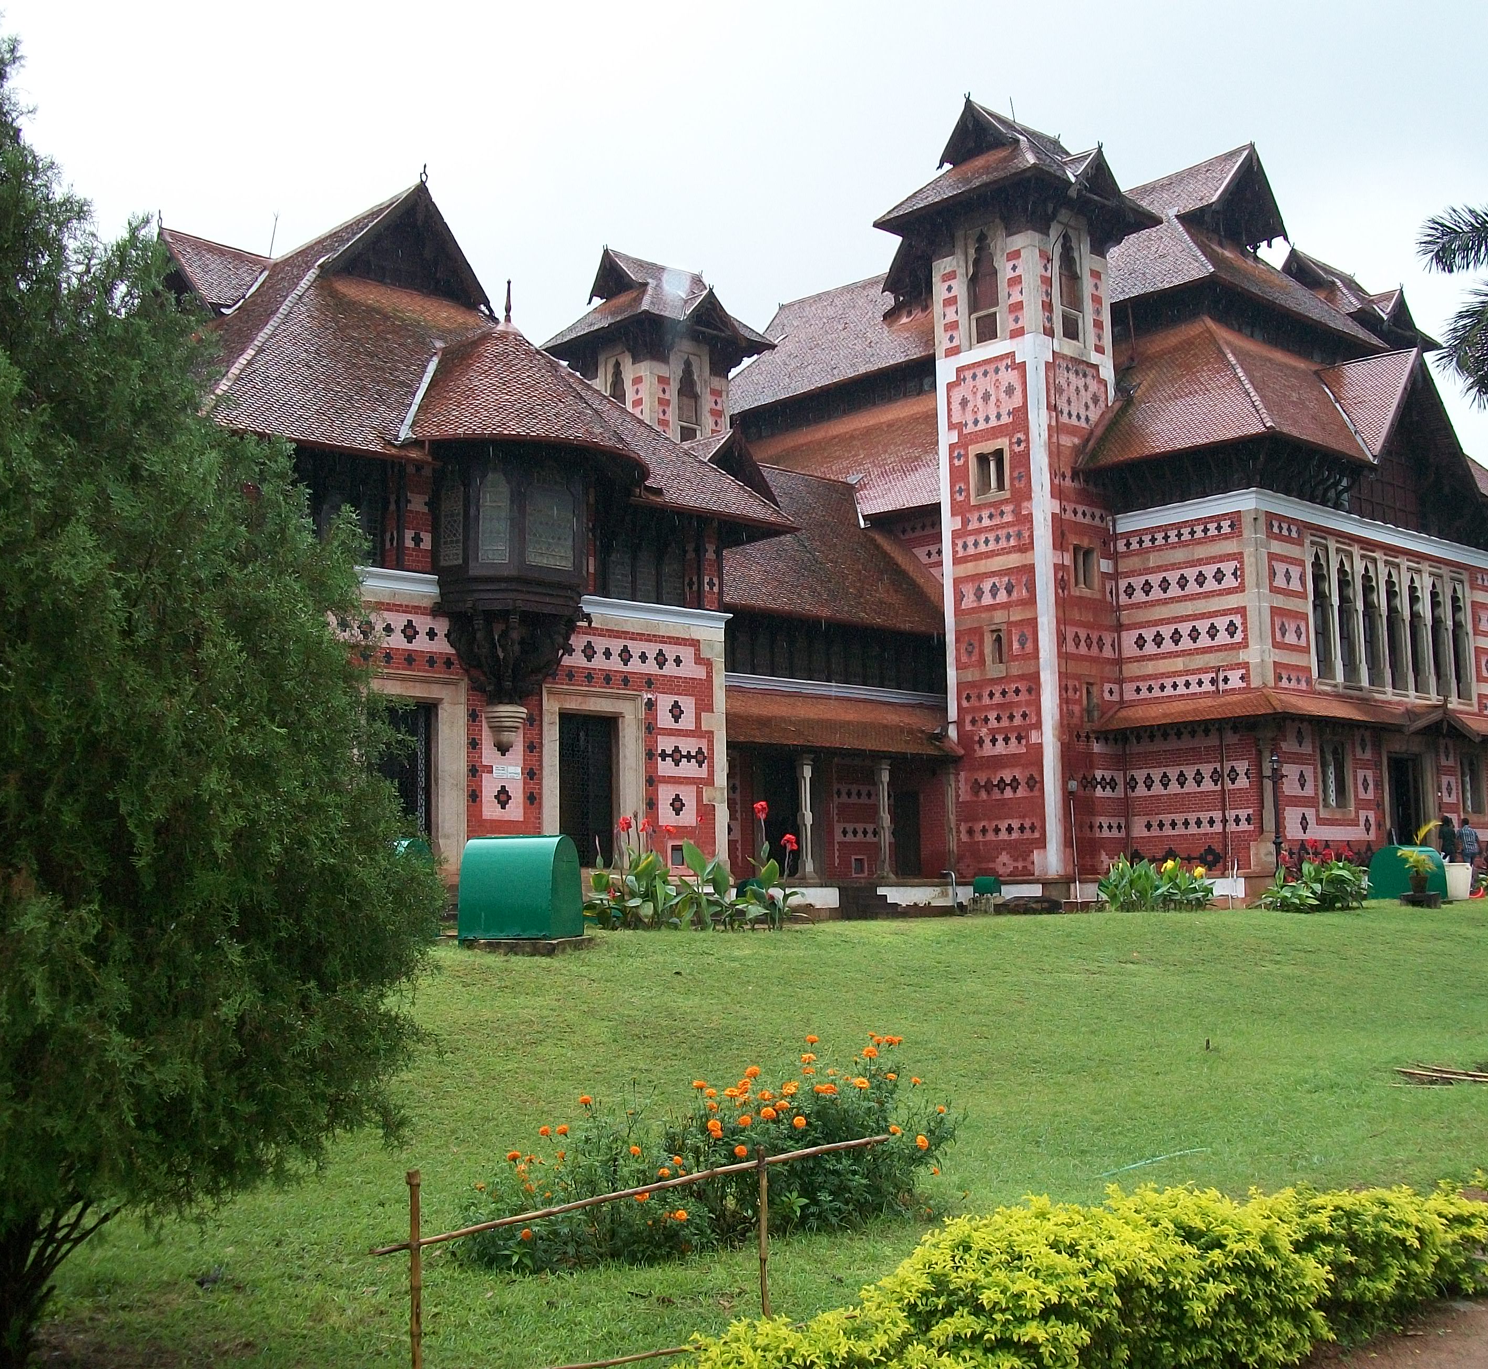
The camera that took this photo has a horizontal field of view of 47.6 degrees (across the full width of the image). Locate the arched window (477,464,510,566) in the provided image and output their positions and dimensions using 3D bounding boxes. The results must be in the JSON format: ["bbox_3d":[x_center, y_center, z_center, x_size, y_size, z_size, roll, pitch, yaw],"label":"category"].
[{"bbox_3d":[-3.888,-2.628,26.212,0.463,1.536,0.120,-1,-7,-2],"label":"arched window"}]

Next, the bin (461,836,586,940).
[{"bbox_3d":[-2.144,1.948,16.200,0.930,0.970,1.050,-2,-7,10],"label":"bin"}]

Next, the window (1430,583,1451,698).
[{"bbox_3d":[17.114,-1.111,41.499,0.760,2.839,0.280,5,-9,-43],"label":"window"}]

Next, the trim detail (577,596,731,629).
[{"bbox_3d":[-1.518,-1.227,29.295,3.357,0.300,0.280,5,-9,-43],"label":"trim detail"}]

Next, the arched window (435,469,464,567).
[{"bbox_3d":[-4.614,-2.617,26.437,0.494,1.573,0.120,-4,-7,22],"label":"arched window"}]

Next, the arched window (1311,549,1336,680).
[{"bbox_3d":[12.894,-1.563,37.582,0.760,2.865,0.280,5,-9,-43],"label":"arched window"}]

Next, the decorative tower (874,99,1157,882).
[{"bbox_3d":[6.560,-4.372,38.576,4.800,18.050,4.700,5,-9,-43],"label":"decorative tower"}]

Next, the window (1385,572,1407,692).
[{"bbox_3d":[15.416,-1.255,39.917,0.760,2.835,0.280,5,-9,-43],"label":"window"}]

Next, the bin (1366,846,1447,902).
[{"bbox_3d":[12.270,3.460,31.100,0.930,0.970,1.050,3,-8,-31],"label":"bin"}]

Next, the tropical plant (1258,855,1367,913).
[{"bbox_3d":[10.243,3.598,30.300,1.860,1.020,1.150,-3,-7,18],"label":"tropical plant"}]

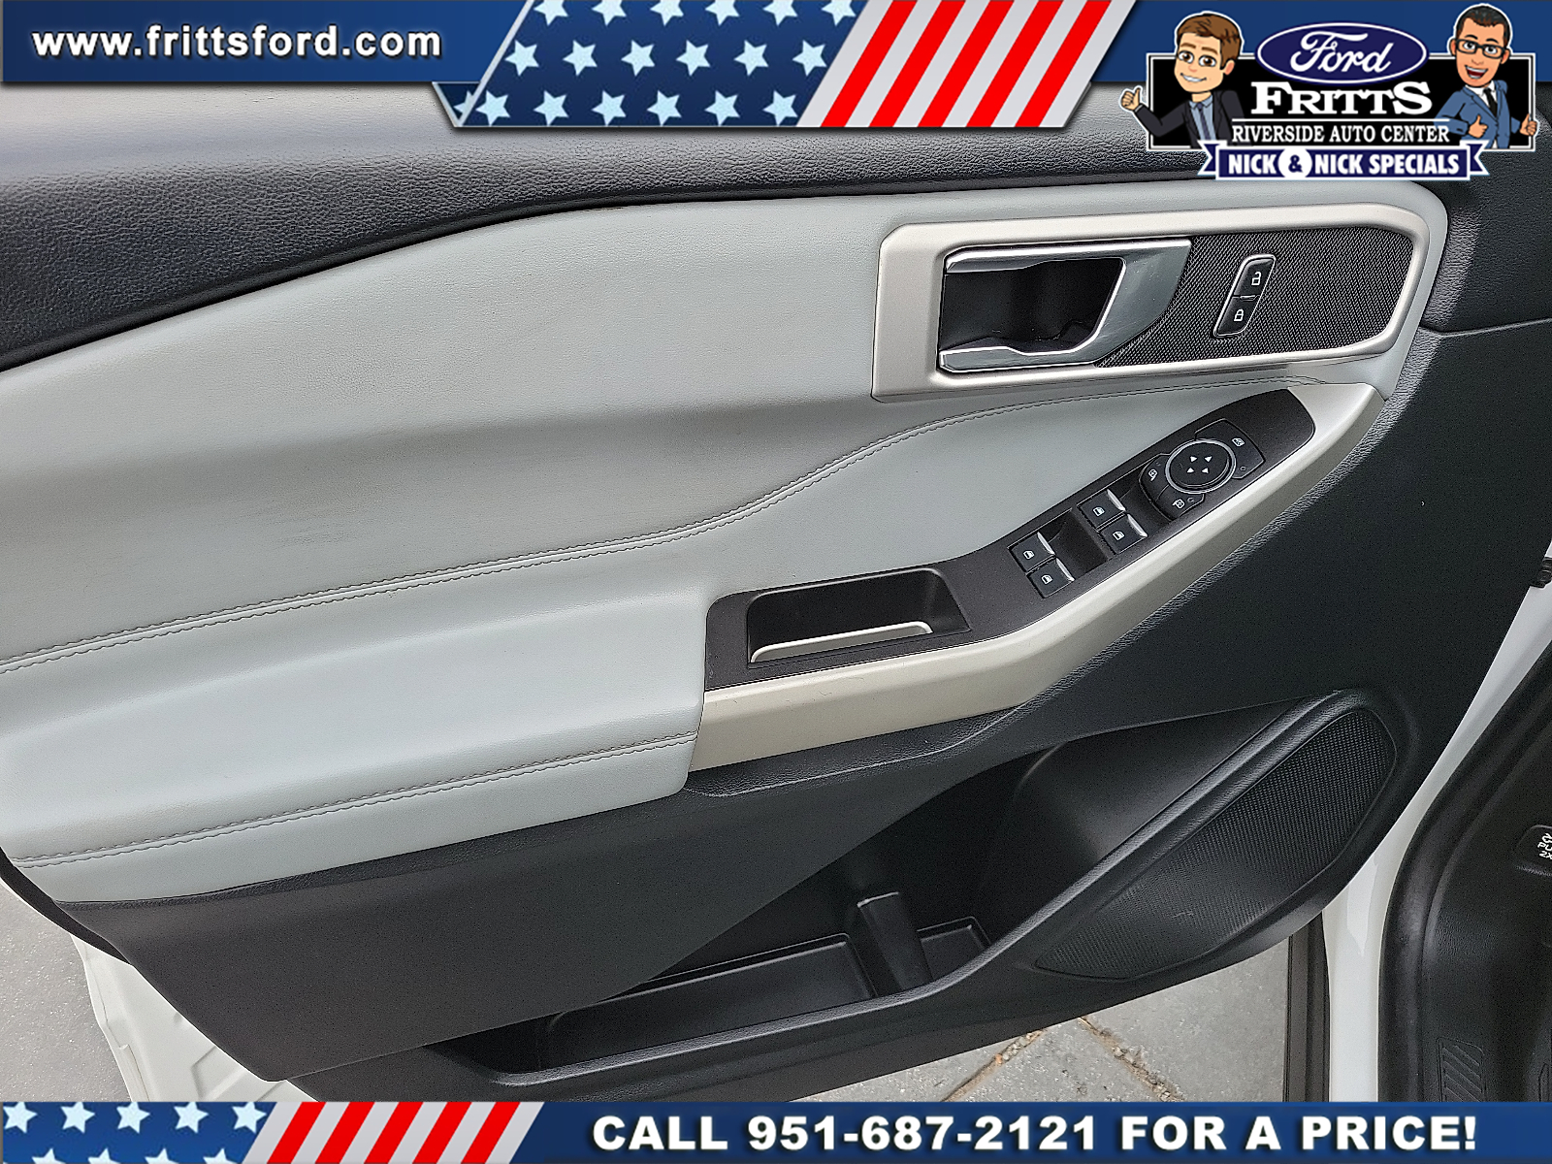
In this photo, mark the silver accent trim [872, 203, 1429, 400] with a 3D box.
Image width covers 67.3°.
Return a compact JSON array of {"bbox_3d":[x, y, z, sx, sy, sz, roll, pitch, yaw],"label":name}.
[{"bbox_3d":[0.208,-0.156,0.637,0.321,0.095,0.038,-5,30,-8],"label":"silver accent trim"}]

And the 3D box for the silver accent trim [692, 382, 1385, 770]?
[{"bbox_3d":[0.154,-0.003,0.650,0.416,0.171,0.083,-5,30,-8],"label":"silver accent trim"}]

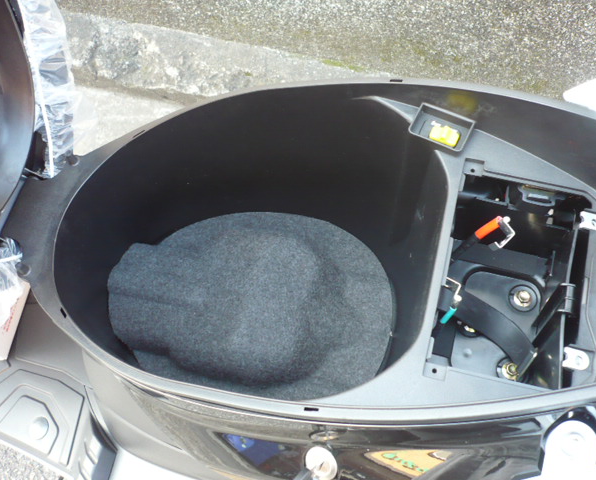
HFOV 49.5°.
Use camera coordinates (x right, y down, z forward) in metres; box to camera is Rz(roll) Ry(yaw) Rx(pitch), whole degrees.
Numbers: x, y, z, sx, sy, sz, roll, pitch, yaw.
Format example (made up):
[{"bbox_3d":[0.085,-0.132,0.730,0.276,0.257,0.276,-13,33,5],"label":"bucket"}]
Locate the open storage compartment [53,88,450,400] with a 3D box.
[{"bbox_3d":[-0.053,0.022,0.699,0.390,0.230,0.282,12,68,12],"label":"open storage compartment"}]

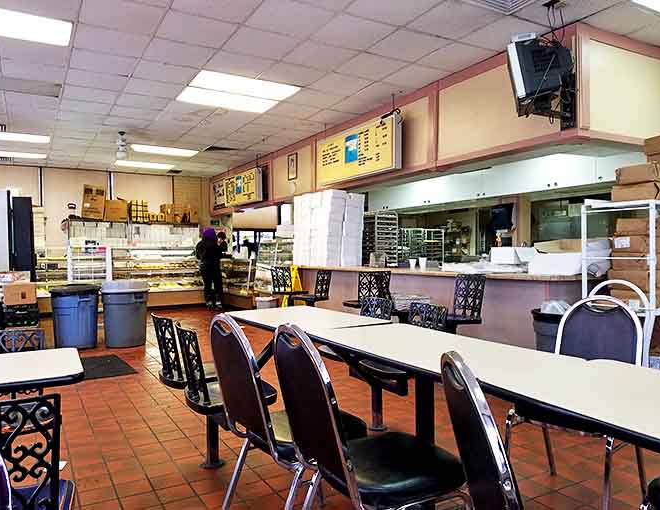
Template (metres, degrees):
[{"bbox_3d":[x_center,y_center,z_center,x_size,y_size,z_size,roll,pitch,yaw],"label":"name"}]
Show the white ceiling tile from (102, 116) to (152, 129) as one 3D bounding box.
[{"bbox_3d":[-2.995,-1.969,7.595,0.605,0.020,0.605,-1,1,-30],"label":"white ceiling tile"}]

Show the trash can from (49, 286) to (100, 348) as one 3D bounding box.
[{"bbox_3d":[-3.173,0.764,6.372,0.570,0.720,0.570,-1,0,-31],"label":"trash can"}]

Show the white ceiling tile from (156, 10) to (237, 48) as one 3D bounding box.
[{"bbox_3d":[-1.150,-1.955,4.436,0.605,0.020,0.605,-1,1,-30],"label":"white ceiling tile"}]

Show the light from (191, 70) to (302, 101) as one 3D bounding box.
[{"bbox_3d":[-0.975,-1.959,5.953,1.200,0.060,0.600,-1,0,-31],"label":"light"}]

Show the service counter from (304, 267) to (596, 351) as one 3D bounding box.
[{"bbox_3d":[1.103,0.620,6.730,0.700,0.880,5.150,-1,0,-31],"label":"service counter"}]

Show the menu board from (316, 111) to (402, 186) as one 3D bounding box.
[{"bbox_3d":[0.346,-1.389,7.087,0.120,0.670,1.950,-1,0,-31],"label":"menu board"}]

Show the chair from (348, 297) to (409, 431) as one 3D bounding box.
[{"bbox_3d":[0.253,0.708,3.335,0.440,0.790,0.420,-1,1,-30],"label":"chair"}]

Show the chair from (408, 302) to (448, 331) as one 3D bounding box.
[{"bbox_3d":[0.428,0.709,3.055,0.430,0.790,0.410,-1,1,-30],"label":"chair"}]

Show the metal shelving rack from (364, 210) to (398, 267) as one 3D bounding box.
[{"bbox_3d":[0.828,0.160,8.773,0.480,1.760,0.580,-1,1,-30],"label":"metal shelving rack"}]

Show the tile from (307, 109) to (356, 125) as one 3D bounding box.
[{"bbox_3d":[0.031,-1.994,7.262,0.610,0.022,0.610,-1,1,-30],"label":"tile"}]

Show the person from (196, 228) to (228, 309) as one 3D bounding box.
[{"bbox_3d":[-2.454,0.264,10.700,0.550,1.640,0.420,-1,0,18],"label":"person"}]

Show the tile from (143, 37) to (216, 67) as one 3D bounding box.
[{"bbox_3d":[-1.461,-1.965,4.977,0.605,0.020,0.605,-1,0,-30],"label":"tile"}]

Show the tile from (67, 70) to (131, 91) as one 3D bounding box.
[{"bbox_3d":[-2.599,-1.953,5.708,0.605,0.020,0.605,-1,1,-30],"label":"tile"}]

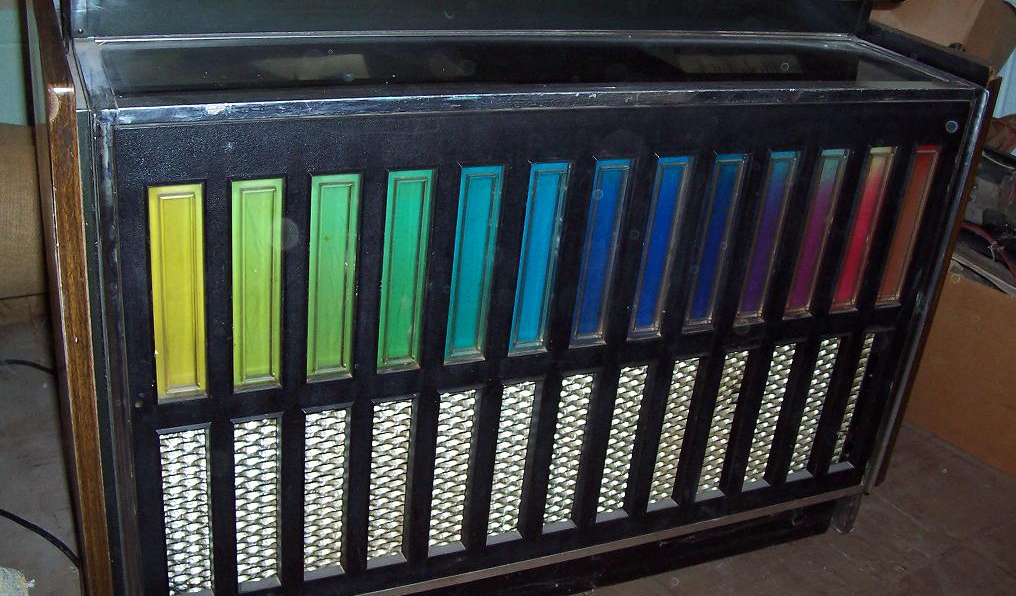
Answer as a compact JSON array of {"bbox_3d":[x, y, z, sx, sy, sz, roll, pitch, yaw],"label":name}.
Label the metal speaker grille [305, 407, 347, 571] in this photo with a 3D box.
[{"bbox_3d":[-0.188,0.202,1.119,0.043,0.194,0.015,-6,27,-24],"label":"metal speaker grille"}]

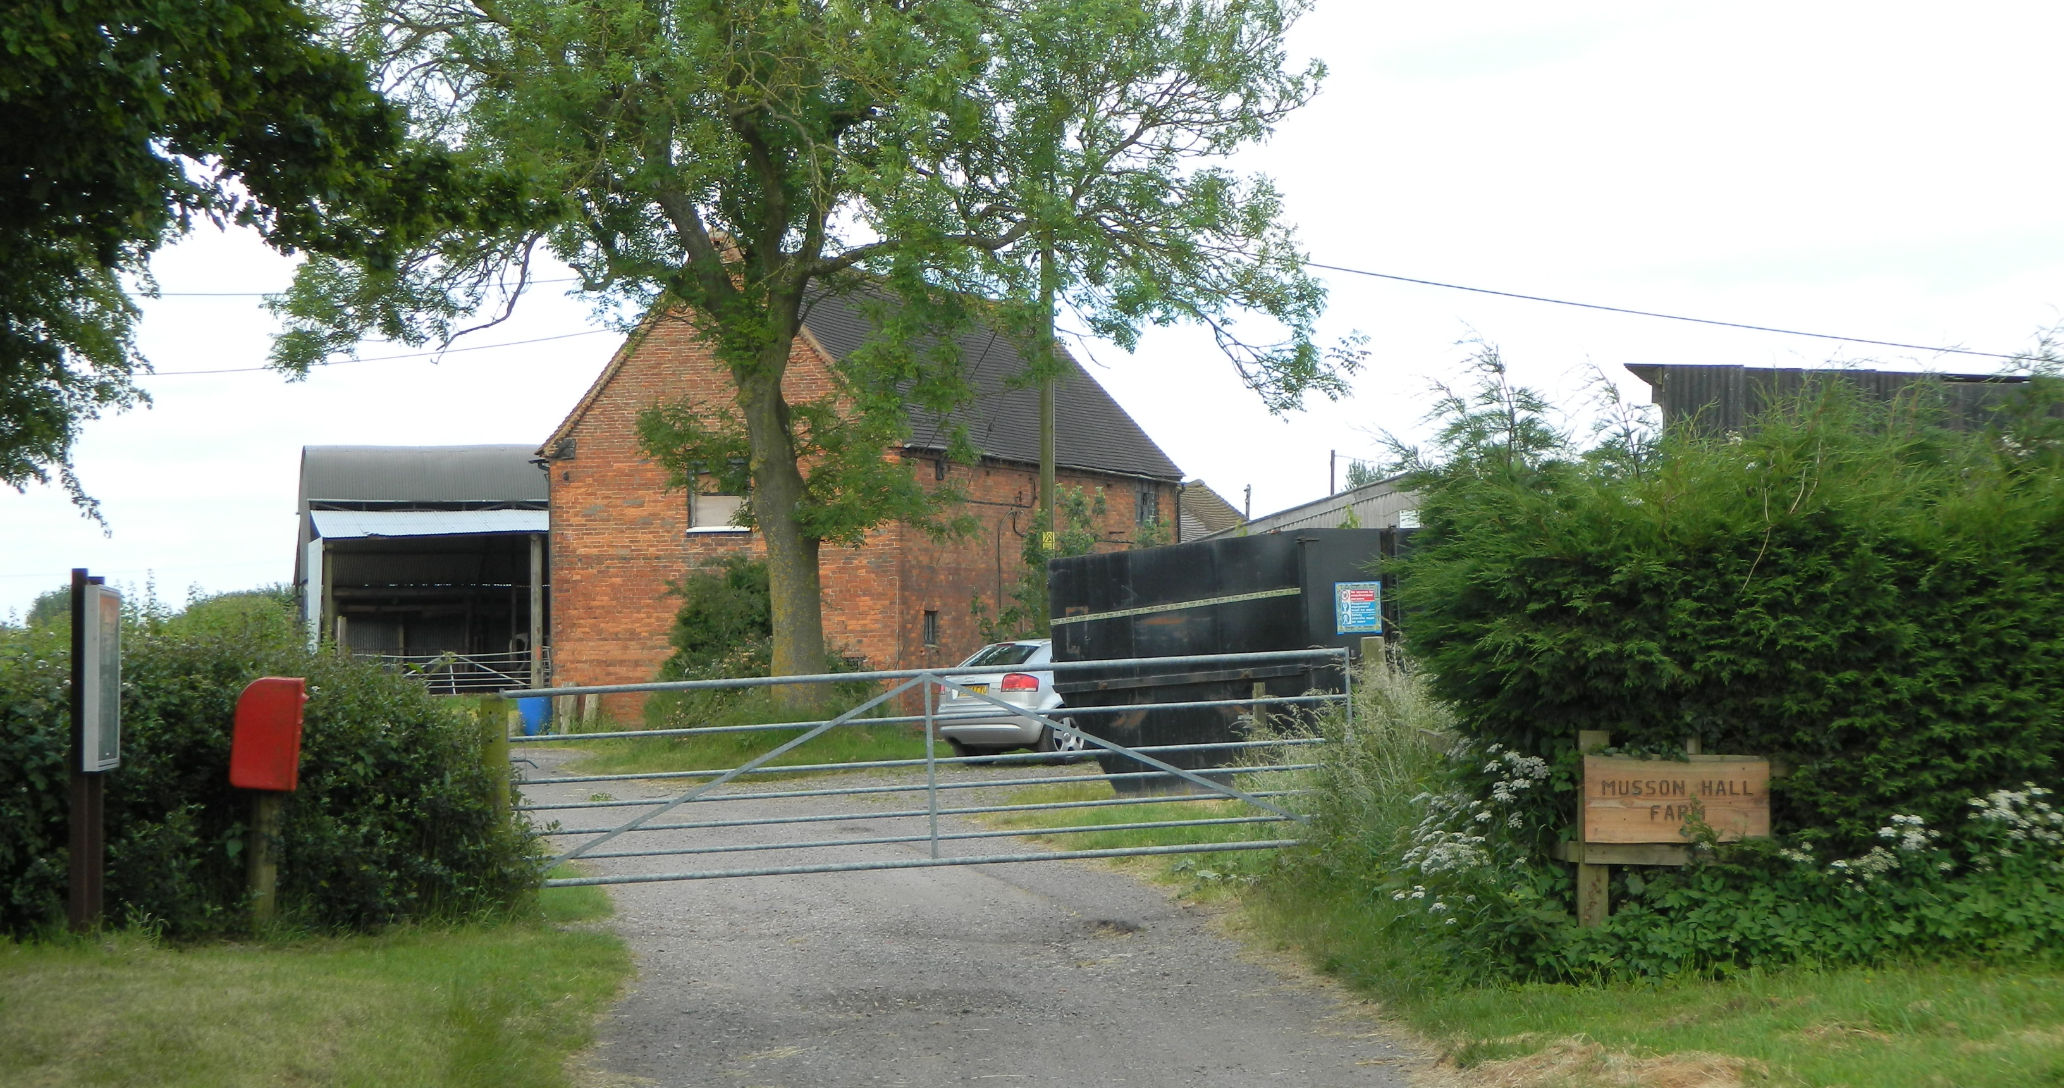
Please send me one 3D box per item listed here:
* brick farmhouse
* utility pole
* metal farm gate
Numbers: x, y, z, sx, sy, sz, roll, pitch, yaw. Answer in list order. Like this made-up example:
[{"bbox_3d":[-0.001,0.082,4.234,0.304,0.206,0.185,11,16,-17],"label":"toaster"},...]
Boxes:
[{"bbox_3d":[-2.430,-0.800,73.400,6.200,7.900,15.800,0,-1,18],"label":"brick farmhouse"},{"bbox_3d":[0.224,-0.907,61.000,0.210,7.400,0.210,0,-1,0],"label":"utility pole"},{"bbox_3d":[-0.590,1.280,23.900,4.850,1.130,0.060,-2,-1,-5],"label":"metal farm gate"}]

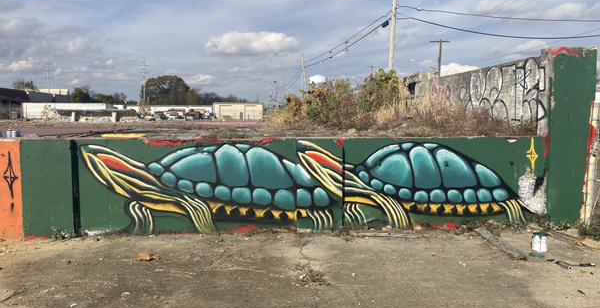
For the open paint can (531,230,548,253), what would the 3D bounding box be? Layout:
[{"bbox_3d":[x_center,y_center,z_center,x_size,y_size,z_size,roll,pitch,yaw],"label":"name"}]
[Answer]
[{"bbox_3d":[2.768,1.019,5.600,0.170,0.195,0.170,0,5,0],"label":"open paint can"}]

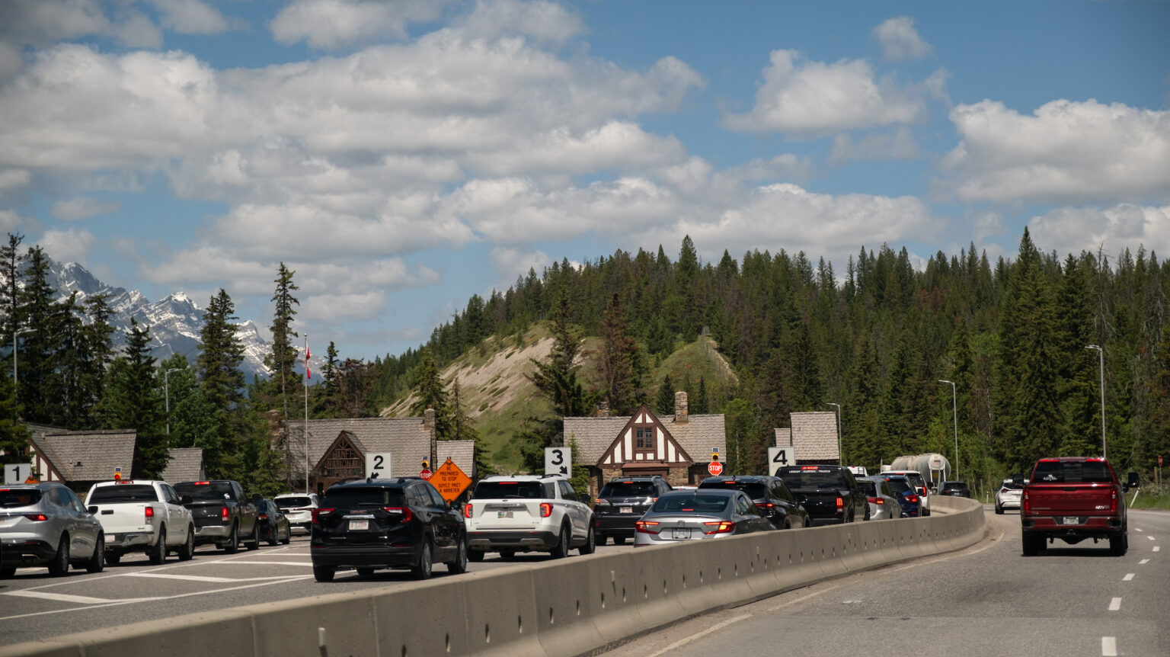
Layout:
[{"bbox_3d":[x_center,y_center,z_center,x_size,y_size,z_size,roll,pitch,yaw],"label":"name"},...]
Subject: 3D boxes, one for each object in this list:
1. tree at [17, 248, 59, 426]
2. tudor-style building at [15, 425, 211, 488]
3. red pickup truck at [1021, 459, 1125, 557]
[{"bbox_3d":[-35.114,3.752,167.415,3.600,18.300,3.600,-1,-4,0],"label":"tree"},{"bbox_3d":[-25.545,7.809,136.814,11.000,5.800,7.500,-1,-4,0],"label":"tudor-style building"},{"bbox_3d":[10.491,3.784,55.569,2.080,2.030,6.350,-2,-4,13],"label":"red pickup truck"}]

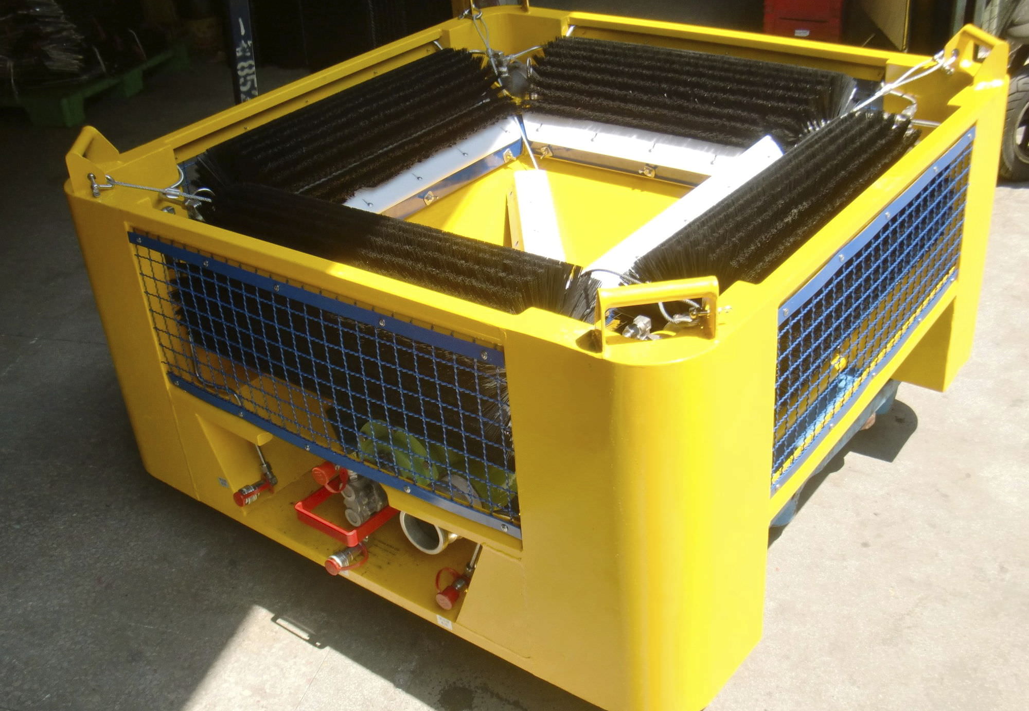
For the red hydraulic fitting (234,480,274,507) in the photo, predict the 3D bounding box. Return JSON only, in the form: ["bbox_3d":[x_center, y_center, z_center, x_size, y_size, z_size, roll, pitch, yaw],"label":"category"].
[{"bbox_3d":[-0.516,0.270,2.266,0.040,0.042,0.078,23,40,38],"label":"red hydraulic fitting"}]

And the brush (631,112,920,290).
[{"bbox_3d":[0.513,-0.167,2.090,0.342,0.342,0.812,18,37,33],"label":"brush"}]

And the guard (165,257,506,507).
[{"bbox_3d":[-0.341,0.030,1.921,0.863,0.342,0.022,18,37,33],"label":"guard"}]

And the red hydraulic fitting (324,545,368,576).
[{"bbox_3d":[-0.313,0.376,2.118,0.043,0.040,0.075,20,38,35],"label":"red hydraulic fitting"}]

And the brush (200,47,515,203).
[{"bbox_3d":[-0.360,-0.446,2.670,0.342,0.342,0.827,18,37,33],"label":"brush"}]

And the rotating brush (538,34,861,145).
[{"bbox_3d":[0.451,-0.567,2.776,0.812,0.342,0.342,18,37,33],"label":"rotating brush"}]

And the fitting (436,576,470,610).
[{"bbox_3d":[-0.100,0.410,1.980,0.042,0.042,0.070,16,36,30],"label":"fitting"}]

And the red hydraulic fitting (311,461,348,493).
[{"bbox_3d":[-0.346,0.220,2.143,0.046,0.048,0.062,18,37,33],"label":"red hydraulic fitting"}]

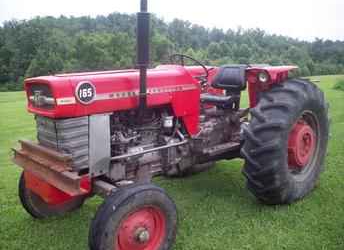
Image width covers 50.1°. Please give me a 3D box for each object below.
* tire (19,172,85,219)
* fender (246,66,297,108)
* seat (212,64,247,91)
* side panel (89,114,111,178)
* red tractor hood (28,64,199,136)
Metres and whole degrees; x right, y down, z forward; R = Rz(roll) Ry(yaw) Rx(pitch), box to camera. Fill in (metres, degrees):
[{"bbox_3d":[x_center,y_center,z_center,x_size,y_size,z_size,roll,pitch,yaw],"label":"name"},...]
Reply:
[{"bbox_3d":[-1.177,0.628,3.700,0.675,0.675,0.190,-8,13,-43],"label":"tire"},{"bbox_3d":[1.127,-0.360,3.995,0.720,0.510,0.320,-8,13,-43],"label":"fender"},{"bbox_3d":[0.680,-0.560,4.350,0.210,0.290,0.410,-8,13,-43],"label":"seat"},{"bbox_3d":[-0.582,0.163,2.954,0.195,0.510,0.040,-8,13,-43],"label":"side panel"},{"bbox_3d":[-0.447,-0.188,3.338,1.580,0.700,0.520,-8,13,-43],"label":"red tractor hood"}]

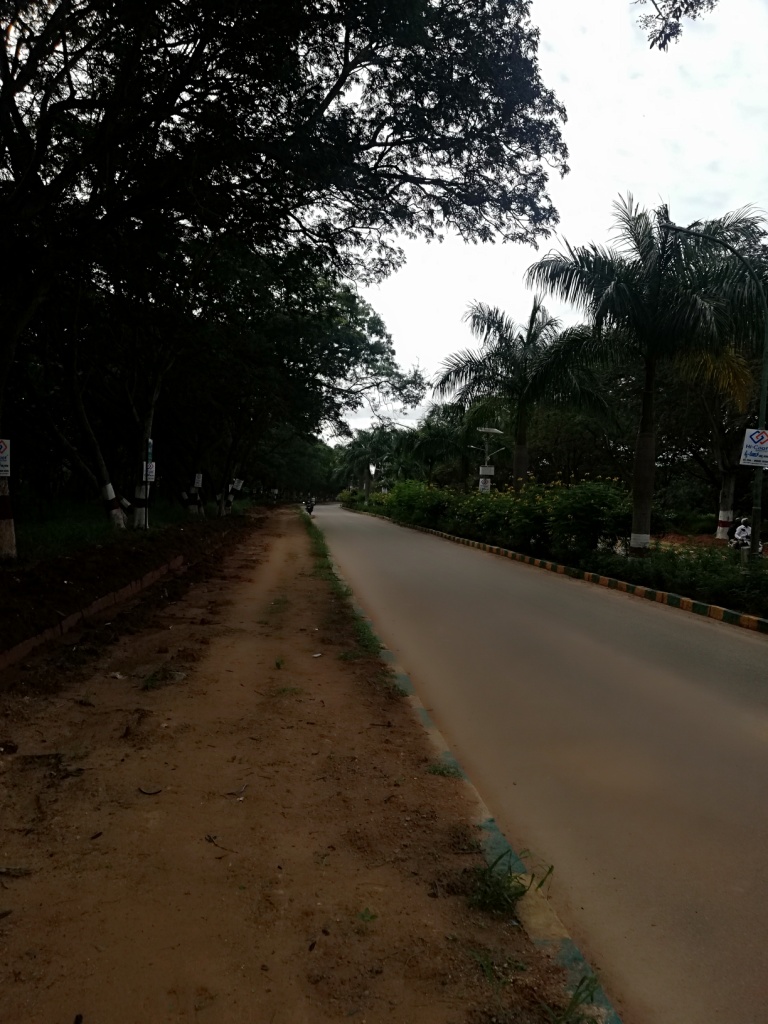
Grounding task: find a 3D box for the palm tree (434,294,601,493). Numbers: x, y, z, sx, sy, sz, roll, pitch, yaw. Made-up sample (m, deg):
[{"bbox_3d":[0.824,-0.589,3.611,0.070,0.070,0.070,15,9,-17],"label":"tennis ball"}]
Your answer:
[{"bbox_3d":[4.880,-3.350,28.900,6.100,8.900,6.000,2,1,0],"label":"palm tree"}]

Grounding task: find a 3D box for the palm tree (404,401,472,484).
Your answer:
[{"bbox_3d":[3.070,-2.800,44.500,4.400,6.900,4.400,2,1,0],"label":"palm tree"}]

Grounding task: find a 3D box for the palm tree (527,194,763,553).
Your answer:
[{"bbox_3d":[6.500,-3.200,19.900,6.000,9.300,6.000,2,1,0],"label":"palm tree"}]

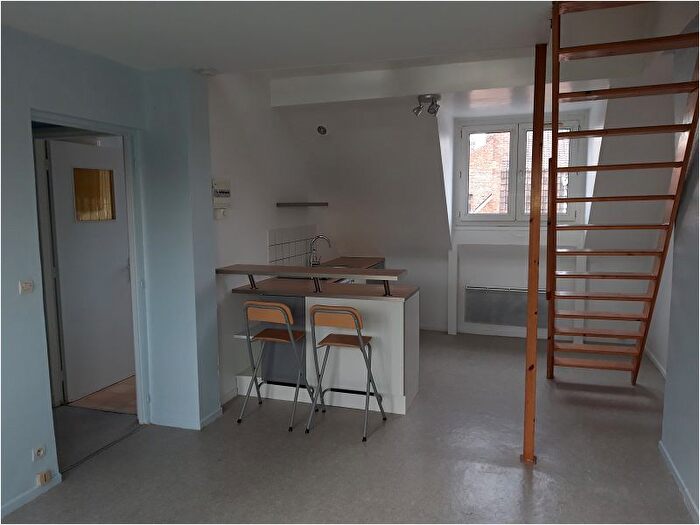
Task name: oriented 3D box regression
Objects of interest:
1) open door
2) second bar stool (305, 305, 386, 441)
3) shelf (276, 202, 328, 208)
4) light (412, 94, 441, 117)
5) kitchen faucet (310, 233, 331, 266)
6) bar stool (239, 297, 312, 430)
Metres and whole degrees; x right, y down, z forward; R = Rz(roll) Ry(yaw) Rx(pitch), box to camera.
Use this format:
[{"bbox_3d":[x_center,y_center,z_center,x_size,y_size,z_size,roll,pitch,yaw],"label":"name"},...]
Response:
[{"bbox_3d":[-2.168,0.056,4.516,0.042,2.060,0.820,2,7,18],"label":"open door"},{"bbox_3d":[-0.036,0.713,3.722,0.505,0.915,0.445,2,7,18],"label":"second bar stool"},{"bbox_3d":[-0.465,-0.587,5.330,0.220,0.039,0.770,2,7,18],"label":"shelf"},{"bbox_3d":[0.664,-1.333,4.528,0.240,0.150,0.190,2,7,18],"label":"light"},{"bbox_3d":[-0.331,-0.126,5.745,0.225,0.350,0.070,2,7,18],"label":"kitchen faucet"},{"bbox_3d":[-0.551,0.697,3.901,0.505,0.915,0.445,2,7,18],"label":"bar stool"}]

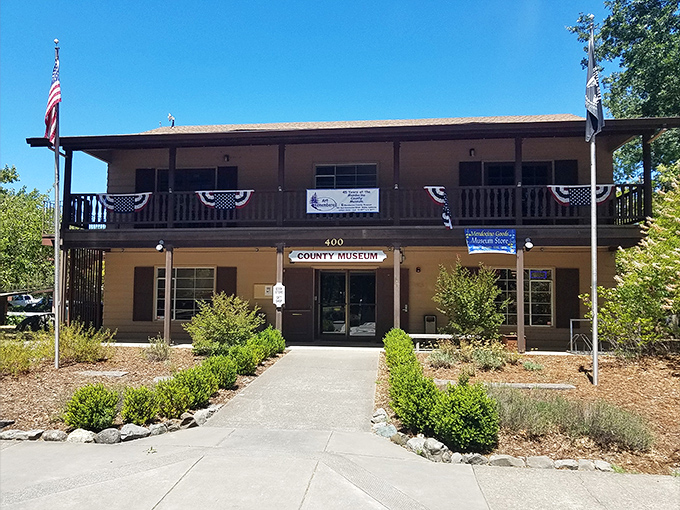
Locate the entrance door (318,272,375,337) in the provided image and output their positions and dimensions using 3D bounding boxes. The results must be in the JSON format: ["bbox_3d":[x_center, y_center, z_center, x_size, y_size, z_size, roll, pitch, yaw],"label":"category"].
[{"bbox_3d":[0.210,1.433,14.705,1.708,2.002,0.100,0,-3,7],"label":"entrance door"}]

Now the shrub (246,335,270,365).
[{"bbox_3d":[-1.745,2.001,10.892,0.575,0.565,0.575,1,-3,-9],"label":"shrub"}]

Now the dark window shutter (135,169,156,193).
[{"bbox_3d":[-5.870,-1.609,15.410,0.607,1.980,0.040,0,-3,7],"label":"dark window shutter"}]

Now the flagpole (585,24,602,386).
[{"bbox_3d":[4.328,-0.968,8.705,0.095,6.313,0.095,0,-3,7],"label":"flagpole"}]

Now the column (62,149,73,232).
[{"bbox_3d":[-7.455,-1.773,13.938,0.145,2.275,0.145,0,-4,6],"label":"column"}]

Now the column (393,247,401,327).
[{"bbox_3d":[1.436,1.076,12.752,0.145,2.581,0.145,0,-4,6],"label":"column"}]

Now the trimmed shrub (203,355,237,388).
[{"bbox_3d":[-1.966,1.916,8.400,0.620,0.580,0.620,0,-4,6],"label":"trimmed shrub"}]

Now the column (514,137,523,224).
[{"bbox_3d":[4.507,-1.830,12.917,0.155,2.244,0.155,0,-4,7],"label":"column"}]

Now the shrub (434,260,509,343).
[{"bbox_3d":[3.030,1.264,11.967,1.651,2.132,1.600,0,-4,7],"label":"shrub"}]

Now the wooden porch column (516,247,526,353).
[{"bbox_3d":[4.406,1.076,12.419,0.145,2.581,0.145,0,-4,6],"label":"wooden porch column"}]

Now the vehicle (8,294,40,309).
[{"bbox_3d":[-30.223,4.529,49.000,4.500,1.500,1.800,-3,-5,41],"label":"vehicle"}]

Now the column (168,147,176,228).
[{"bbox_3d":[-4.484,-1.791,13.606,0.145,2.208,0.145,0,-4,6],"label":"column"}]

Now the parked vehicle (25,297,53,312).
[{"bbox_3d":[-24.220,4.194,42.000,4.500,1.500,1.800,3,-4,-41],"label":"parked vehicle"}]

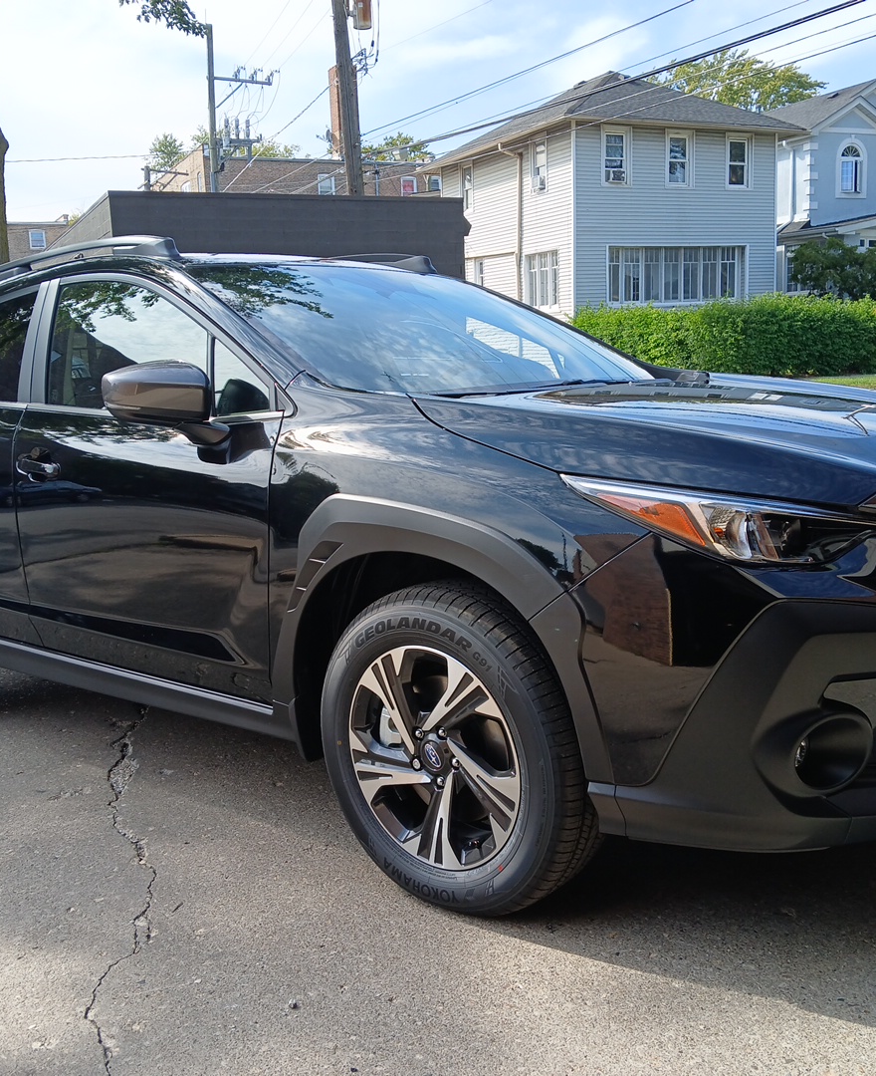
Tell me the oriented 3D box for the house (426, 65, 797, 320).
[{"bbox_3d":[4.980,-9.478,33.054,8.050,8.650,9.200,-7,11,-24],"label":"house"}]

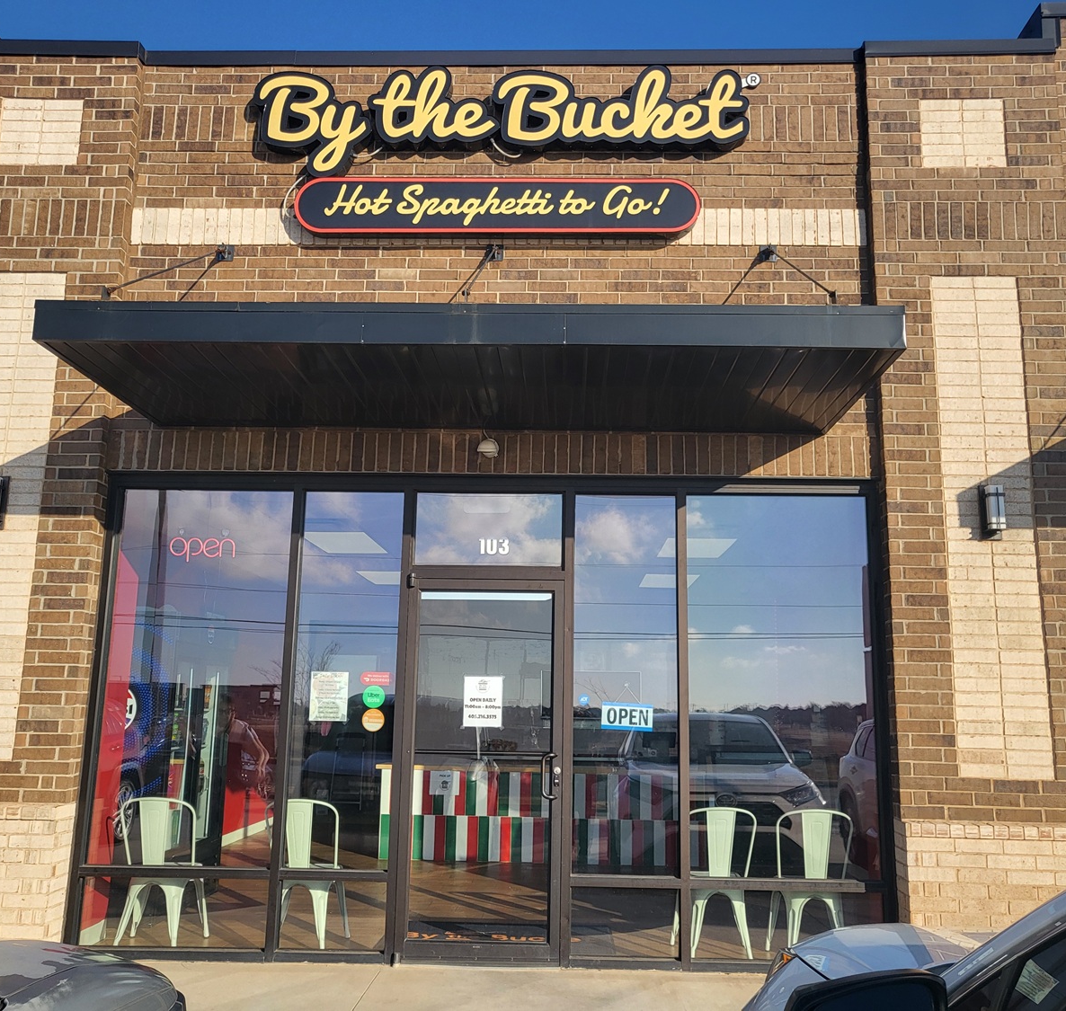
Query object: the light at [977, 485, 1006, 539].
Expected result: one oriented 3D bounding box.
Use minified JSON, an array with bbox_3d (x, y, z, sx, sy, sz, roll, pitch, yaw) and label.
[{"bbox_3d":[2.550,0.032,5.618,0.113,0.313,0.140,1,-11,2],"label":"light"}]

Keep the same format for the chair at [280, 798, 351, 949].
[{"bbox_3d":[-1.336,2.164,6.013,0.440,0.840,0.480,0,-11,3],"label":"chair"}]

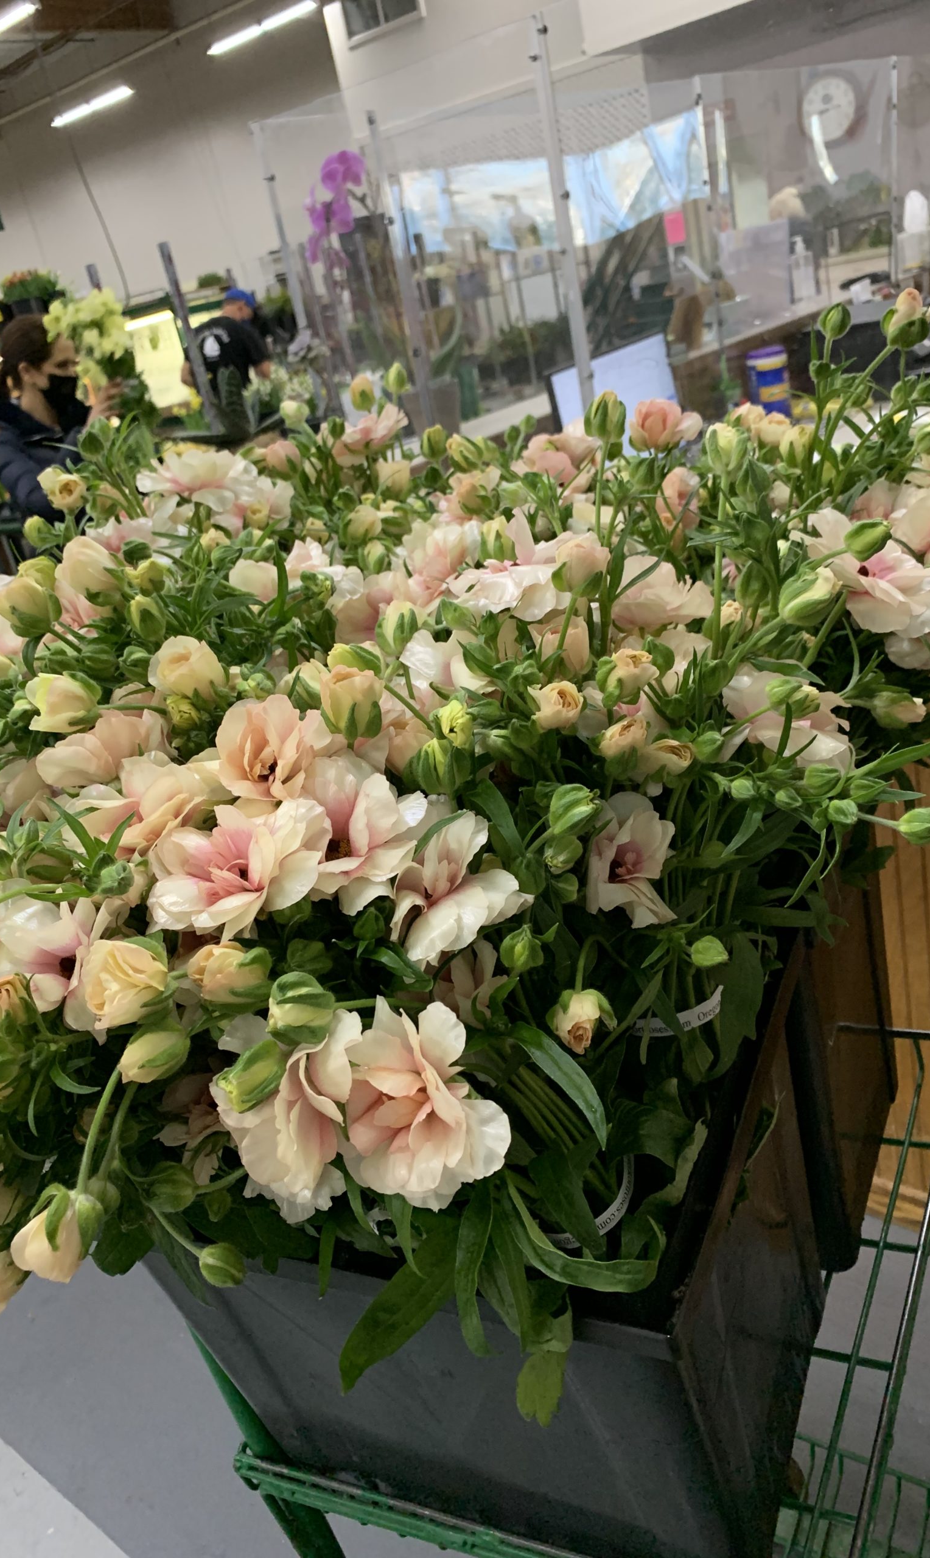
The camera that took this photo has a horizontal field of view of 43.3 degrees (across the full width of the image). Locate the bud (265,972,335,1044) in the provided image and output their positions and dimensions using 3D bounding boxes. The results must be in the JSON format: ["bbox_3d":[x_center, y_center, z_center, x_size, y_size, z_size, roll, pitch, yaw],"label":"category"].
[{"bbox_3d":[-0.075,0.104,0.530,0.032,0.031,0.031,-7,0,-28],"label":"bud"}]

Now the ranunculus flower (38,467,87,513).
[{"bbox_3d":[-0.262,-0.188,0.760,0.029,0.028,0.028,-18,-11,-13],"label":"ranunculus flower"}]

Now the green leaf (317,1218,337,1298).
[{"bbox_3d":[-0.064,0.221,0.540,0.008,0.037,0.007,9,-6,-5],"label":"green leaf"}]

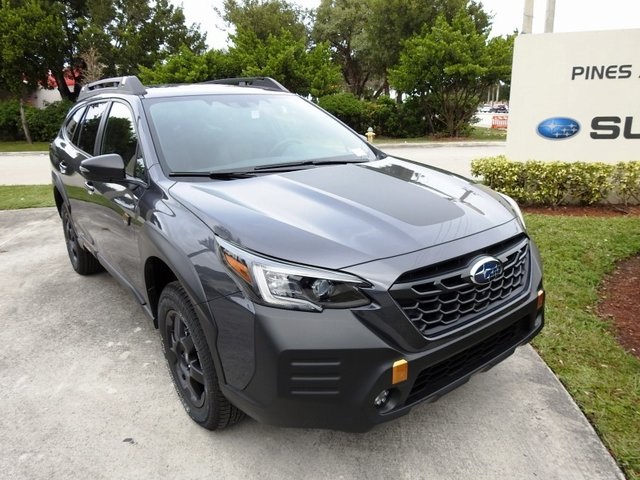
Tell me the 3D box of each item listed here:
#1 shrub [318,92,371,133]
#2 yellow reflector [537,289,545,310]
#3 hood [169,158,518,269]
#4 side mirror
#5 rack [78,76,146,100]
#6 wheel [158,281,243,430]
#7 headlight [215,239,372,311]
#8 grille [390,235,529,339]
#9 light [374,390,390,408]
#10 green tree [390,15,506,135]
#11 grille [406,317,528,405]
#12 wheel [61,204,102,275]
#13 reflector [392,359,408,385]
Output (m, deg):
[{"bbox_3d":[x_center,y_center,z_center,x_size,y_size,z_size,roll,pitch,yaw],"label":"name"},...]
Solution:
[{"bbox_3d":[1.397,-7.136,25.300,3.100,2.450,2.500,-2,16,0],"label":"shrub"},{"bbox_3d":[1.005,0.276,2.041,0.035,0.088,0.068,14,22,43],"label":"yellow reflector"},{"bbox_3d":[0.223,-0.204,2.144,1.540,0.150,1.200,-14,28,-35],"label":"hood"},{"bbox_3d":[-1.096,-0.358,2.243,0.220,0.145,0.140,-14,20,-35],"label":"side mirror"},{"bbox_3d":[-1.763,-1.204,3.618,0.090,0.155,2.100,-13,19,-35],"label":"rack"},{"bbox_3d":[-0.548,0.521,2.075,0.230,0.720,0.720,-14,20,-35],"label":"wheel"},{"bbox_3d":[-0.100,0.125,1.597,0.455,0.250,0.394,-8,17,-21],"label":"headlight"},{"bbox_3d":[0.614,0.162,1.730,0.900,0.280,0.130,-14,20,-35],"label":"grille"},{"bbox_3d":[0.215,0.563,1.597,0.085,0.080,0.055,-14,20,-35],"label":"light"},{"bbox_3d":[6.212,-7.793,20.962,5.700,5.750,5.200,2,16,14],"label":"green tree"},{"bbox_3d":[0.637,0.475,1.855,0.850,0.145,0.080,-13,19,-35],"label":"grille"},{"bbox_3d":[-2.212,-0.024,4.204,0.230,0.715,0.715,-13,19,-35],"label":"wheel"},{"bbox_3d":[0.273,0.456,1.530,0.058,0.085,0.030,-9,17,-22],"label":"reflector"}]

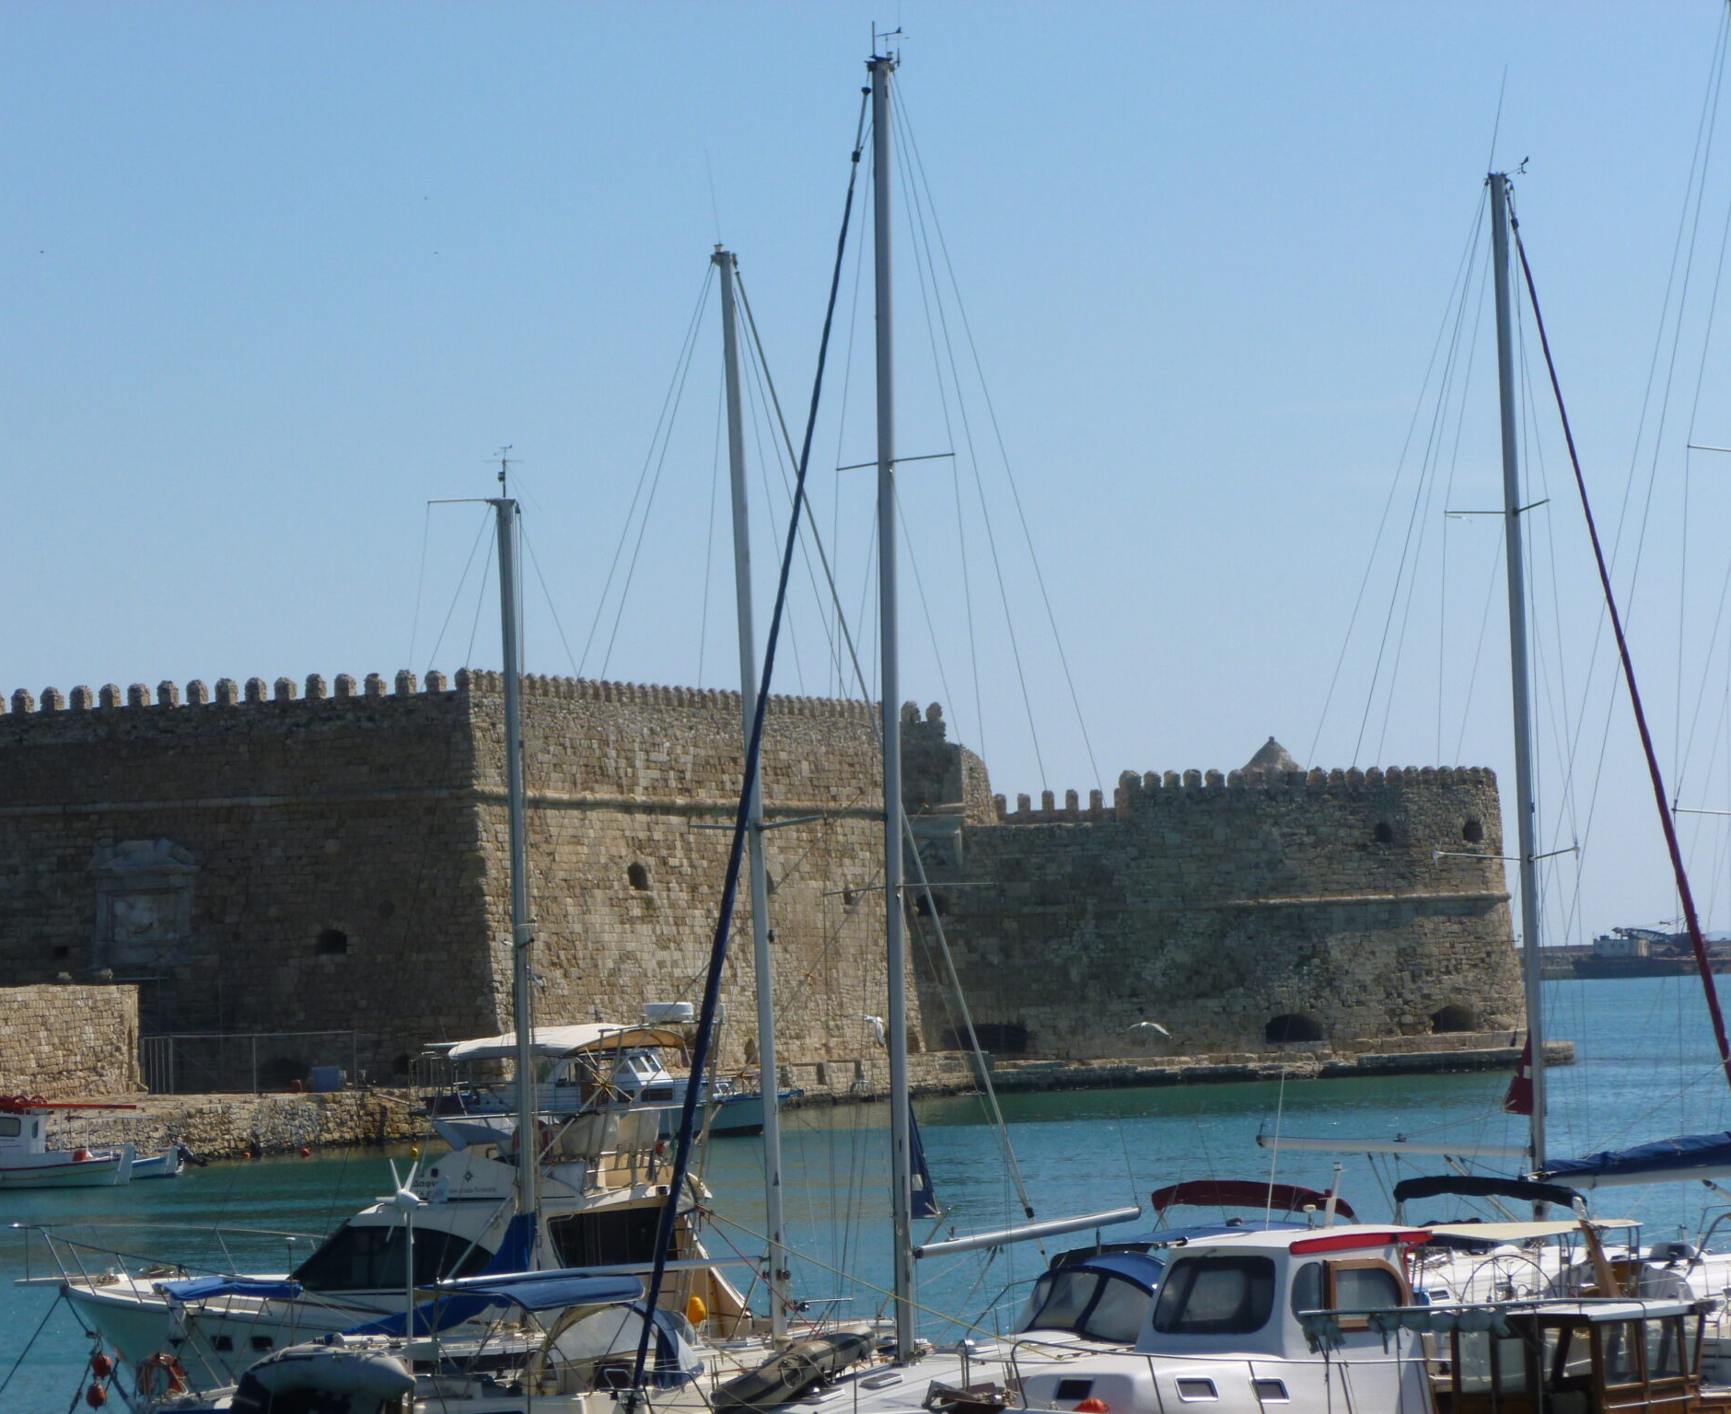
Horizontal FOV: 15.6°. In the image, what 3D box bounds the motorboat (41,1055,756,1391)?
[{"bbox_3d":[-5.324,5.977,69.300,8.500,4.400,3.100,-4,-3,37],"label":"motorboat"}]

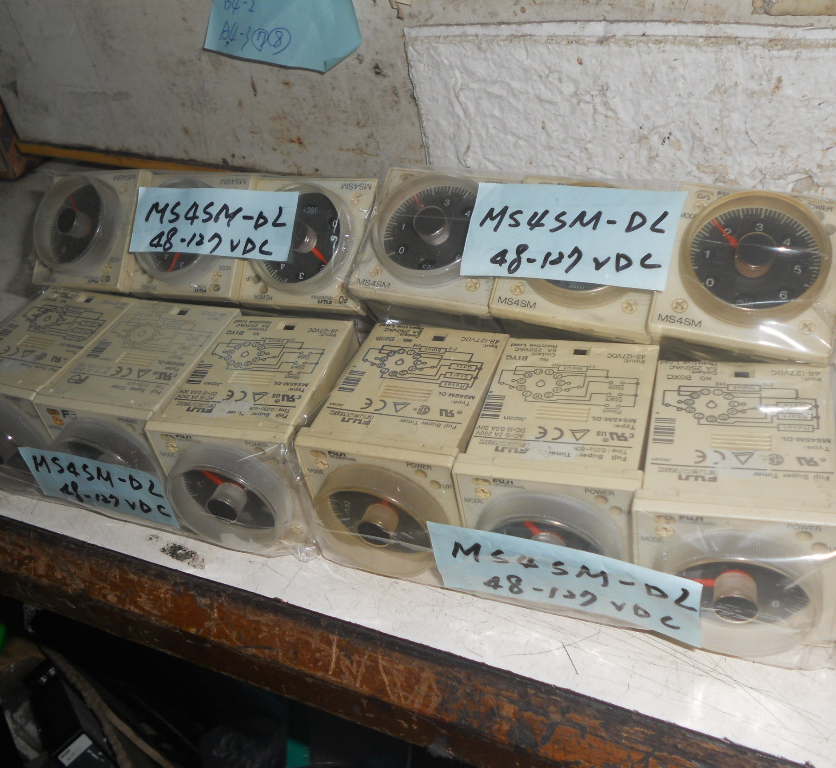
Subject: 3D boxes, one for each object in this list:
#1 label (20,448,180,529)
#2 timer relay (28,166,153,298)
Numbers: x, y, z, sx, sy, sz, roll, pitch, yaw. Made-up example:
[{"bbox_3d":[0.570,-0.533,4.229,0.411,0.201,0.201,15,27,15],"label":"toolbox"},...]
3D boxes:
[{"bbox_3d":[-0.105,0.034,0.310,0.060,0.027,0.003,8,41,24],"label":"label"},{"bbox_3d":[-0.119,-0.057,0.400,0.048,0.074,0.048,5,82,28],"label":"timer relay"}]

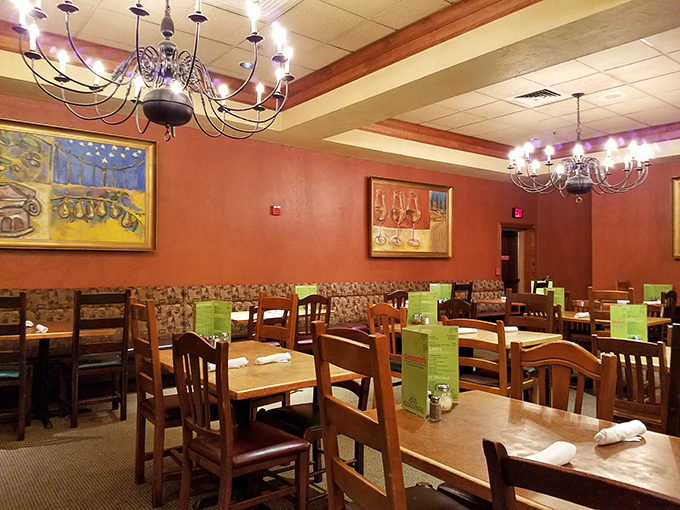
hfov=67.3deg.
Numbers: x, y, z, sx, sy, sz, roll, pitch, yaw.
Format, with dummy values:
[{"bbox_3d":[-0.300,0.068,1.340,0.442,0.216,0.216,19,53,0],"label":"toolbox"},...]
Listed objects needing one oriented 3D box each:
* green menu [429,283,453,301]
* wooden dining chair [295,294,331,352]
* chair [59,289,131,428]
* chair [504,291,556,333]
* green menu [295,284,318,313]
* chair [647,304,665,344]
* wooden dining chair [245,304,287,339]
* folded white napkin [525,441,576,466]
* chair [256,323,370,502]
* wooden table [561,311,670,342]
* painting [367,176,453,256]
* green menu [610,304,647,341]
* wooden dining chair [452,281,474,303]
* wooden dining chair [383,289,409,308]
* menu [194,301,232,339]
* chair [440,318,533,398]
[{"bbox_3d":[1.135,0.462,5.700,0.240,0.280,0.150,0,0,0],"label":"green menu"},{"bbox_3d":[-0.369,0.896,5.202,0.420,0.975,0.480,1,-2,-35],"label":"wooden dining chair"},{"bbox_3d":[-2.012,0.817,4.213,0.450,1.066,0.480,1,-2,-36],"label":"chair"},{"bbox_3d":[1.400,0.819,4.090,0.490,1.055,0.430,0,0,-38],"label":"chair"},{"bbox_3d":[-0.386,0.504,5.983,0.250,0.279,0.110,0,-1,-3],"label":"green menu"},{"bbox_3d":[2.912,0.948,5.090,0.480,0.870,0.440,1,-2,-36],"label":"chair"},{"bbox_3d":[-0.807,0.930,5.090,0.440,0.890,0.480,1,-2,-36],"label":"wooden dining chair"},{"bbox_3d":[0.496,0.498,1.241,0.215,0.048,0.060,1,-2,-35],"label":"folded white napkin"},{"bbox_3d":[-0.154,0.853,2.727,0.480,0.930,0.450,1,-2,-36],"label":"chair"},{"bbox_3d":[2.500,0.975,5.050,0.660,0.750,1.220,0,0,-36],"label":"wooden table"},{"bbox_3d":[1.208,-0.562,8.335,1.789,1.231,0.060,1,-2,-35],"label":"painting"},{"bbox_3d":[1.755,0.447,3.090,0.160,0.280,0.210,0,0,45],"label":"green menu"},{"bbox_3d":[1.150,0.822,5.500,0.480,1.060,0.430,0,0,44],"label":"wooden dining chair"},{"bbox_3d":[0.544,0.928,6.123,0.450,0.950,0.480,1,-2,-36],"label":"wooden dining chair"},{"bbox_3d":[-0.785,0.432,3.150,0.235,0.279,0.150,0,-1,-5],"label":"menu"},{"bbox_3d":[1.020,0.879,3.510,0.490,0.930,0.440,0,0,-44],"label":"chair"}]

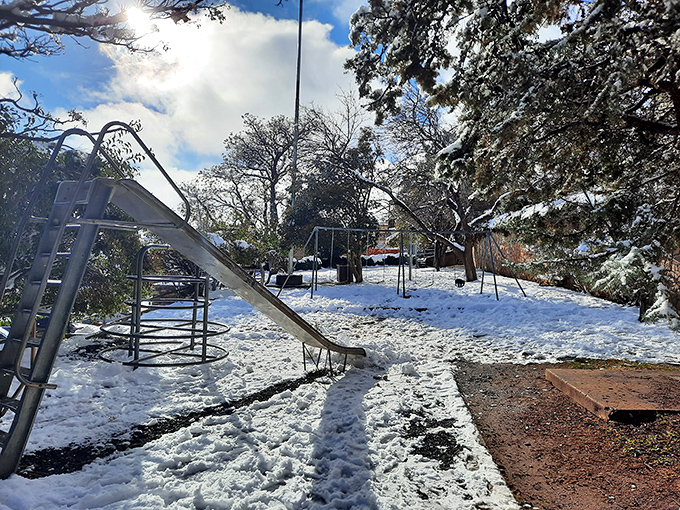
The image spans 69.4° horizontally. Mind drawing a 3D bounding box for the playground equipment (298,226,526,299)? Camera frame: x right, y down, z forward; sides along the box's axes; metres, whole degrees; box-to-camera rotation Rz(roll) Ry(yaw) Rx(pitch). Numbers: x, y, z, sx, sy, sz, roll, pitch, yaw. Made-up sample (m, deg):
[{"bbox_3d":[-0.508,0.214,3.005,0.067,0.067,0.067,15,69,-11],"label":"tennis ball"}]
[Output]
[{"bbox_3d":[2.220,0.310,17.200,8.600,2.400,2.050,1,1,1],"label":"playground equipment"}]

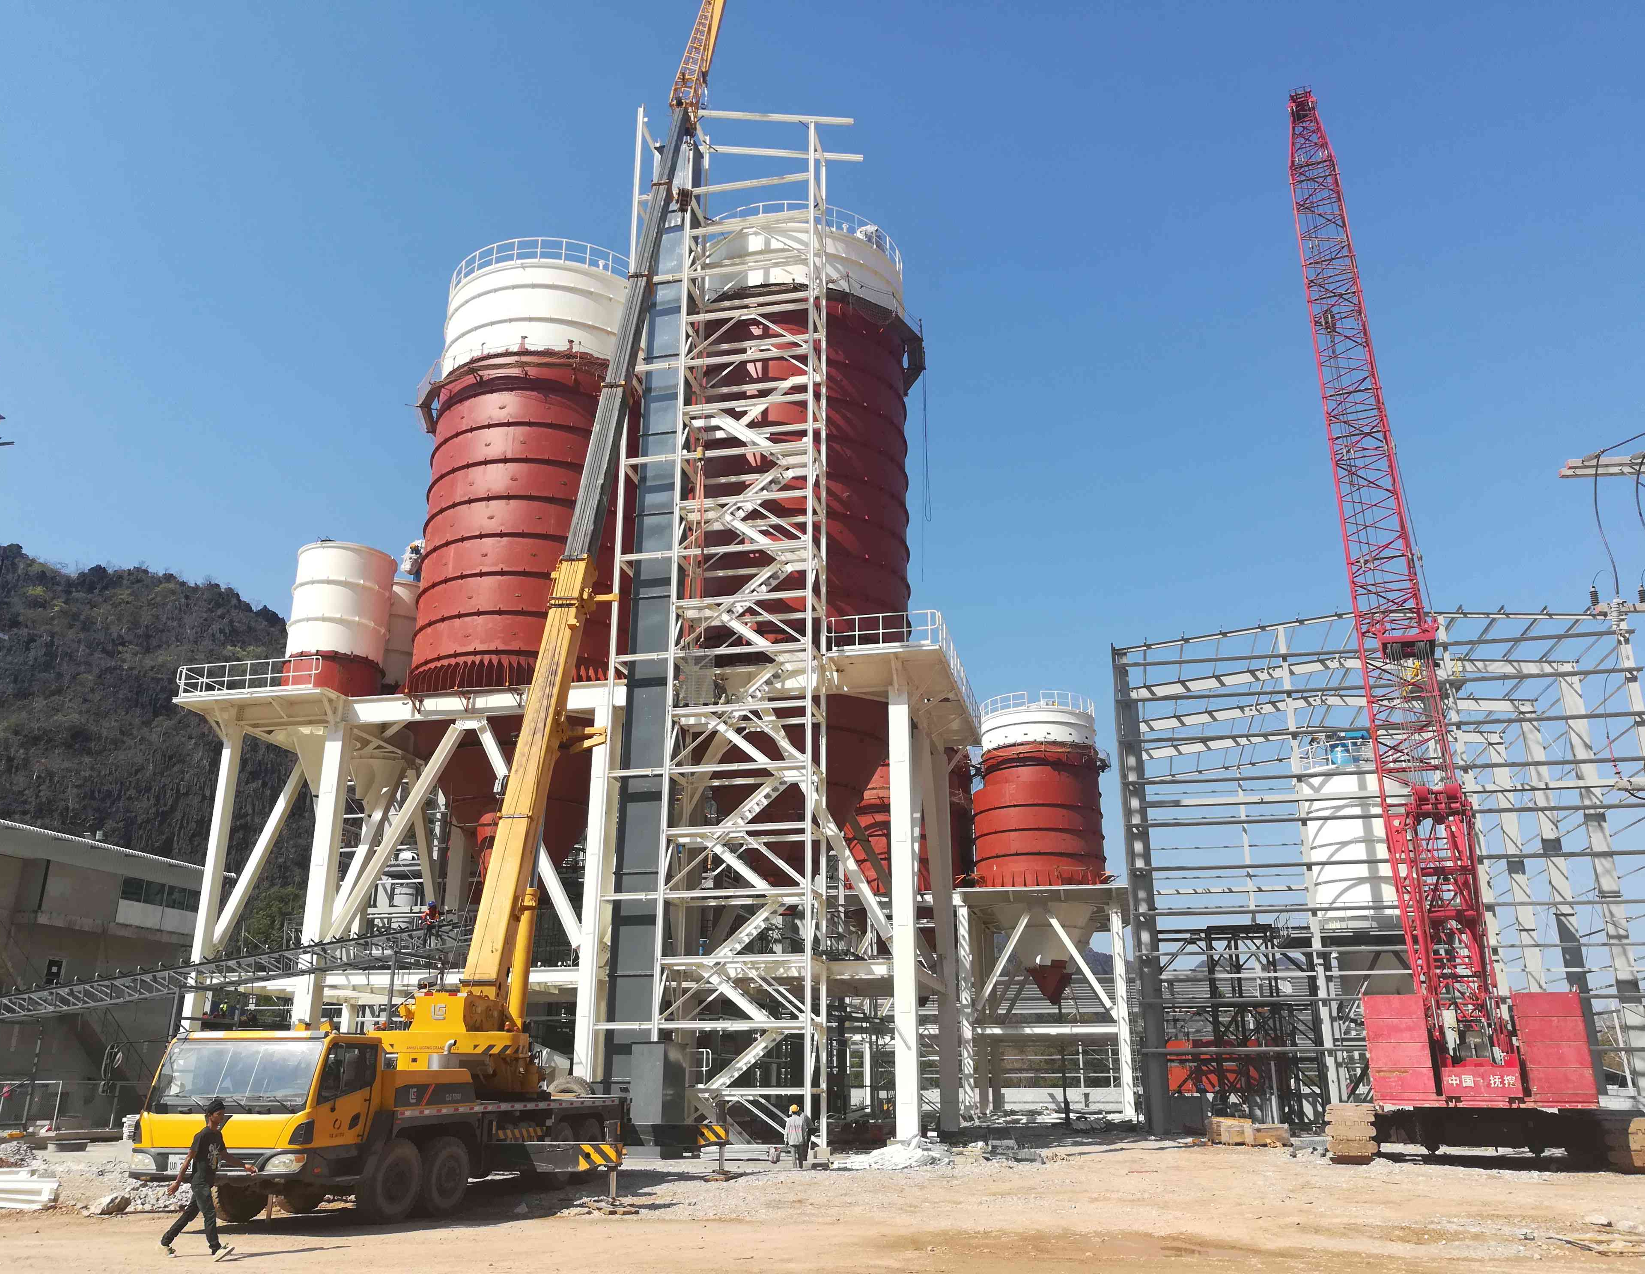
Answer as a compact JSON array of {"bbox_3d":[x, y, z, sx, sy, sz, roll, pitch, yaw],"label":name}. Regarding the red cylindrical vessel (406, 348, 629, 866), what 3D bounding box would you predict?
[{"bbox_3d":[-11.998,-0.119,53.430,9.792,20.994,9.792,0,-19,0],"label":"red cylindrical vessel"}]

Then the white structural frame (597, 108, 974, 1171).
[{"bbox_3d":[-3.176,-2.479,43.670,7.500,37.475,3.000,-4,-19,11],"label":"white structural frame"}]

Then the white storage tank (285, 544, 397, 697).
[{"bbox_3d":[-19.894,0.156,52.402,3.900,7.148,3.900,-4,-19,11],"label":"white storage tank"}]

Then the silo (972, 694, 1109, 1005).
[{"bbox_3d":[15.027,14.922,88.114,8.800,20.232,8.800,-4,-19,11],"label":"silo"}]

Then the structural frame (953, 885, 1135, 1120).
[{"bbox_3d":[15.063,24.468,84.941,10.800,13.617,12.200,-4,-19,11],"label":"structural frame"}]

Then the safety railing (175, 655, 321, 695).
[{"bbox_3d":[-21.456,1.635,47.539,5.906,1.200,0.200,-4,-19,11],"label":"safety railing"}]

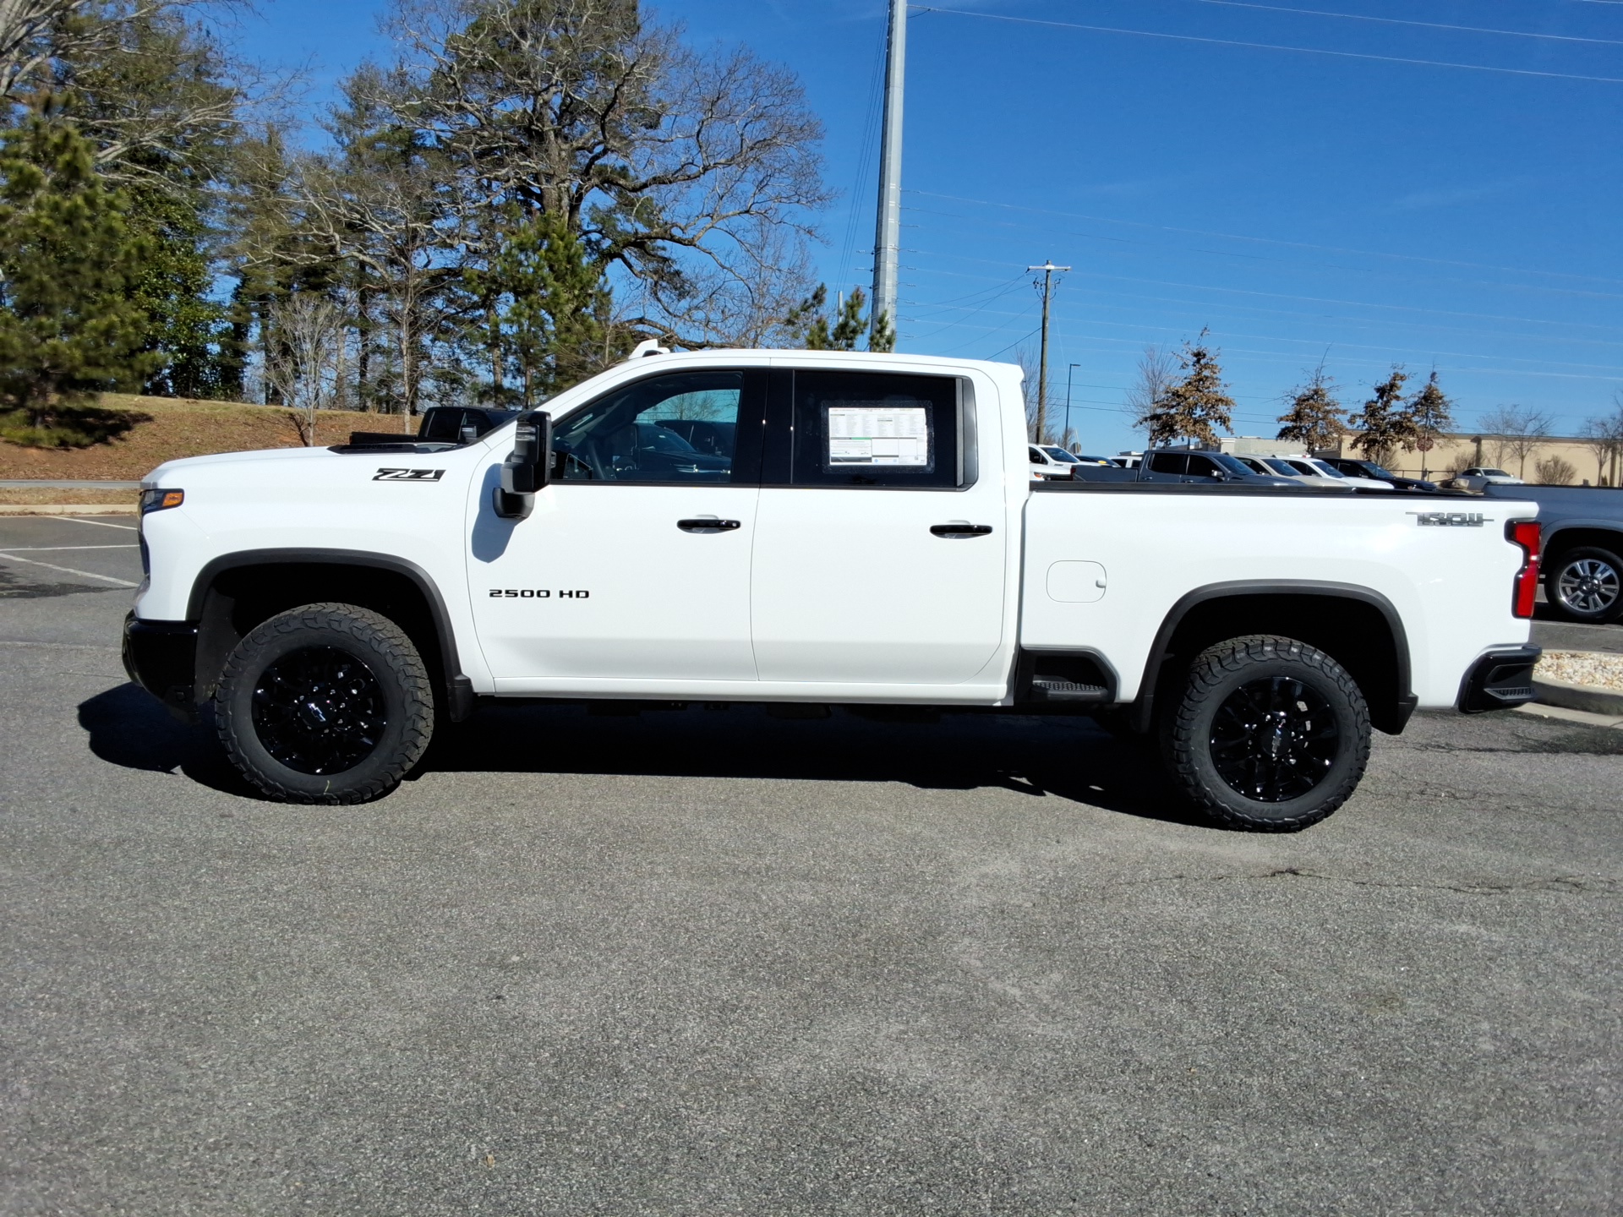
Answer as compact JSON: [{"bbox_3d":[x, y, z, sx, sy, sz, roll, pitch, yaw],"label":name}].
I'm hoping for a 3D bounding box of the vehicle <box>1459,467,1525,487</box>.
[{"bbox_3d":[37.099,-7.023,72.000,1.850,1.430,4.750,1,7,-5],"label":"vehicle"}]

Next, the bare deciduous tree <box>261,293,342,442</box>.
[{"bbox_3d":[-15.859,-7.326,41.000,2.500,5.030,2.500,2,7,0],"label":"bare deciduous tree"}]

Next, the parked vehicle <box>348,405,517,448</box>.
[{"bbox_3d":[-5.891,-2.613,23.804,6.200,2.000,2.100,8,9,39],"label":"parked vehicle"}]

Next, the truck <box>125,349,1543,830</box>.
[{"bbox_3d":[0.108,-0.215,6.457,6.350,2.040,2.150,2,7,-2],"label":"truck"}]

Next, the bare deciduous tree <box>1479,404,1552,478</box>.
[{"bbox_3d":[42.998,-9.697,80.000,4.200,5.560,4.200,2,7,0],"label":"bare deciduous tree"}]

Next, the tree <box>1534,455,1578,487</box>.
[{"bbox_3d":[45.317,-8.276,80.130,2.218,2.241,2.218,6,8,29],"label":"tree"}]

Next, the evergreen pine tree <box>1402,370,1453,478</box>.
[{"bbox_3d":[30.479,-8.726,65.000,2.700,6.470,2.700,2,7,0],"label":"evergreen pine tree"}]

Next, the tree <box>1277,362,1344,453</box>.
[{"bbox_3d":[20.831,-7.434,55.340,2.631,5.838,2.631,4,7,21],"label":"tree"}]

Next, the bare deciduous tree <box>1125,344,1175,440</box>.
[{"bbox_3d":[16.383,-9.345,64.416,2.334,7.138,2.334,4,7,14],"label":"bare deciduous tree"}]

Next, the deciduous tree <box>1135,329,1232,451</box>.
[{"bbox_3d":[13.084,-6.597,46.000,3.400,6.310,3.400,2,7,0],"label":"deciduous tree"}]

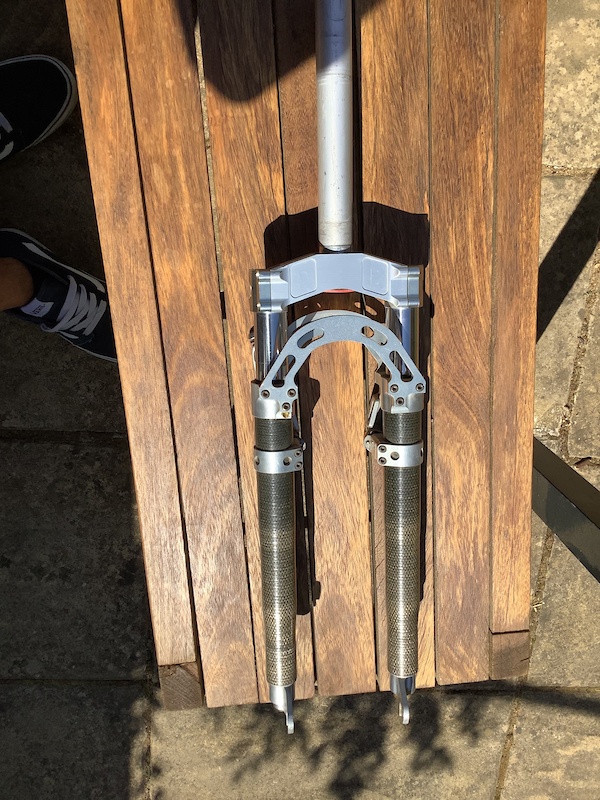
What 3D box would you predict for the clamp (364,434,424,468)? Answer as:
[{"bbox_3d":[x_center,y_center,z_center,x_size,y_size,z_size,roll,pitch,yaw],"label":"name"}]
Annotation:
[{"bbox_3d":[0.085,0.044,0.635,0.048,0.044,0.020,-1,100,-4],"label":"clamp"}]

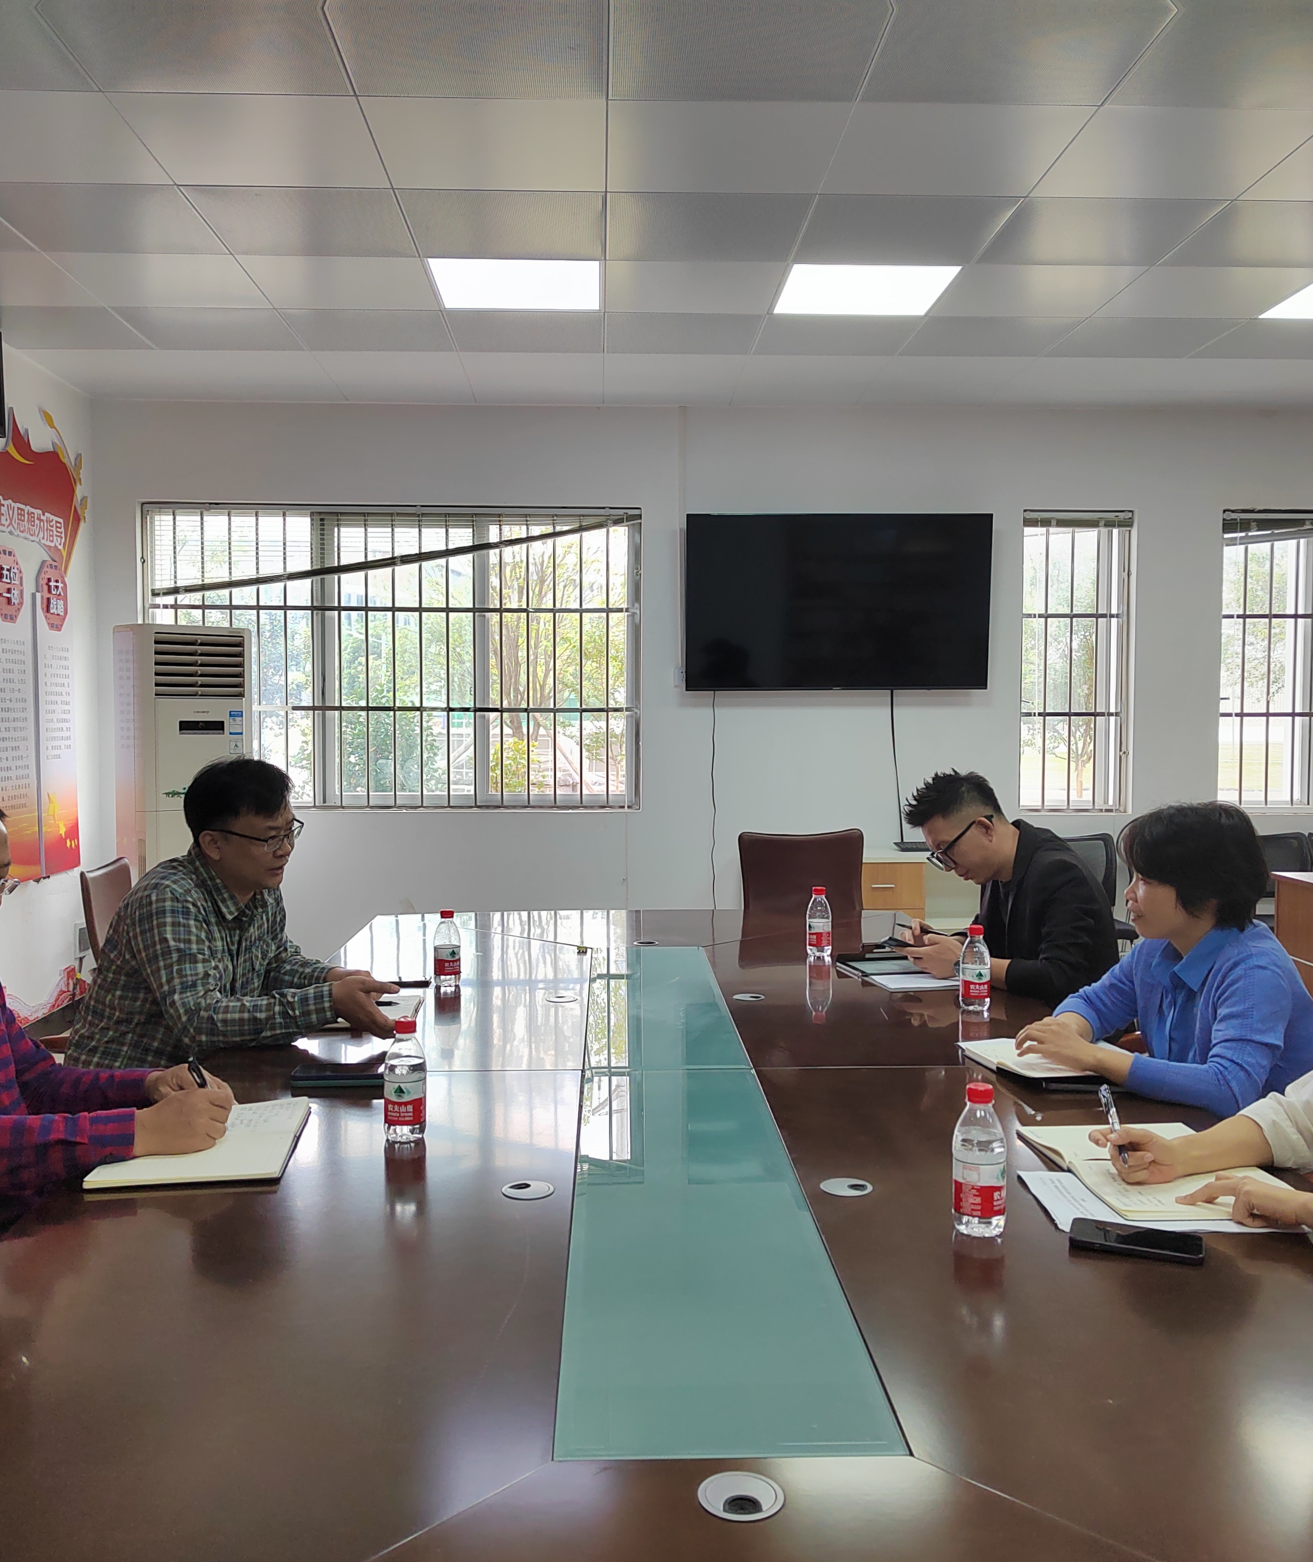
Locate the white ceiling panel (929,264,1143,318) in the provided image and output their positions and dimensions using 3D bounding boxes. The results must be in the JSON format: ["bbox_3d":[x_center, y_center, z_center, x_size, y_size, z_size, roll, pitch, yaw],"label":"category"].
[{"bbox_3d":[1.327,-1.712,4.821,0.595,0.030,0.590,0,3,-2],"label":"white ceiling panel"}]

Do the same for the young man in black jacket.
[{"bbox_3d":[0.858,0.595,3.385,0.620,1.230,0.500,-1,3,-12],"label":"young man in black jacket"}]

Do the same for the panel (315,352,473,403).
[{"bbox_3d":[-1.121,-1.765,6.040,0.595,0.030,0.870,0,3,-2],"label":"panel"}]

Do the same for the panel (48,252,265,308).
[{"bbox_3d":[-1.670,-1.720,4.756,0.600,0.025,0.600,0,3,-2],"label":"panel"}]

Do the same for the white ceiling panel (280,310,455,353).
[{"bbox_3d":[-1.081,-1.724,5.280,0.590,0.030,0.590,0,3,-2],"label":"white ceiling panel"}]

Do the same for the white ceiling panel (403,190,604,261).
[{"bbox_3d":[-0.449,-1.682,4.174,0.595,0.030,0.590,0,3,-2],"label":"white ceiling panel"}]

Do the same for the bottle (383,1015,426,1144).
[{"bbox_3d":[-0.375,0.442,2.076,0.065,0.190,0.065,0,3,-2],"label":"bottle"}]

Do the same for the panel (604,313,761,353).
[{"bbox_3d":[0.101,-1.727,5.327,0.590,0.030,0.590,0,3,-2],"label":"panel"}]

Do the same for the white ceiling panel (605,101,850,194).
[{"bbox_3d":[0.166,-1.610,3.507,0.585,0.030,0.585,0,3,-2],"label":"white ceiling panel"}]

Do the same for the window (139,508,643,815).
[{"bbox_3d":[-1.237,-0.576,6.600,2.329,1.428,0.140,0,3,-2],"label":"window"}]

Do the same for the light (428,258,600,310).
[{"bbox_3d":[-0.474,-1.721,4.796,0.595,0.030,0.595,0,3,-2],"label":"light"}]

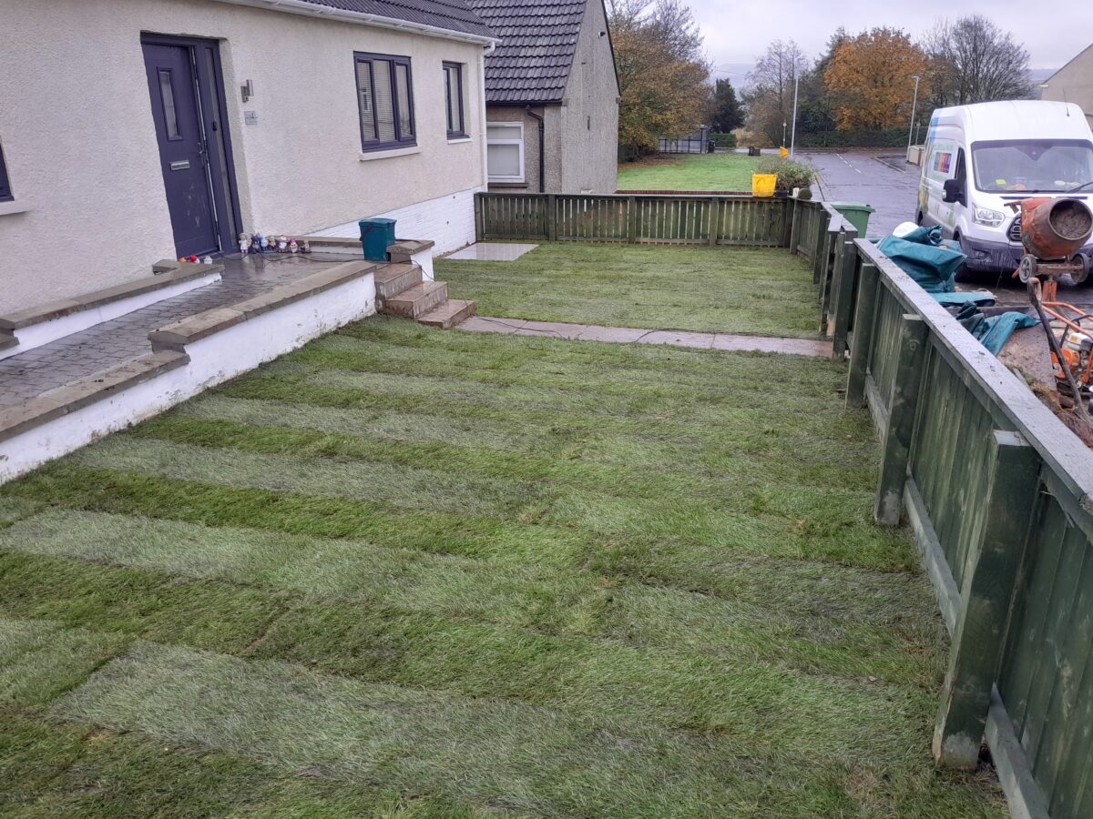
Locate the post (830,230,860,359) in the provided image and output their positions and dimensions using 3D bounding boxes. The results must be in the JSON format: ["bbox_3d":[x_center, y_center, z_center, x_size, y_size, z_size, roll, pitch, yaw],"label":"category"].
[{"bbox_3d":[2.493,-0.920,6.827,0.100,1.000,0.100,5,21,14],"label":"post"}]

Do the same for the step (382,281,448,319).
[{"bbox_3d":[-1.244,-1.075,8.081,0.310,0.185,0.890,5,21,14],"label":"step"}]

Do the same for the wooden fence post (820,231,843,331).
[{"bbox_3d":[2.689,-1.197,7.754,0.100,0.950,0.100,5,21,14],"label":"wooden fence post"}]

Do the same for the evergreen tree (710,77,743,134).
[{"bbox_3d":[17.693,-29.141,80.588,3.140,6.070,3.140,6,22,17],"label":"evergreen tree"}]

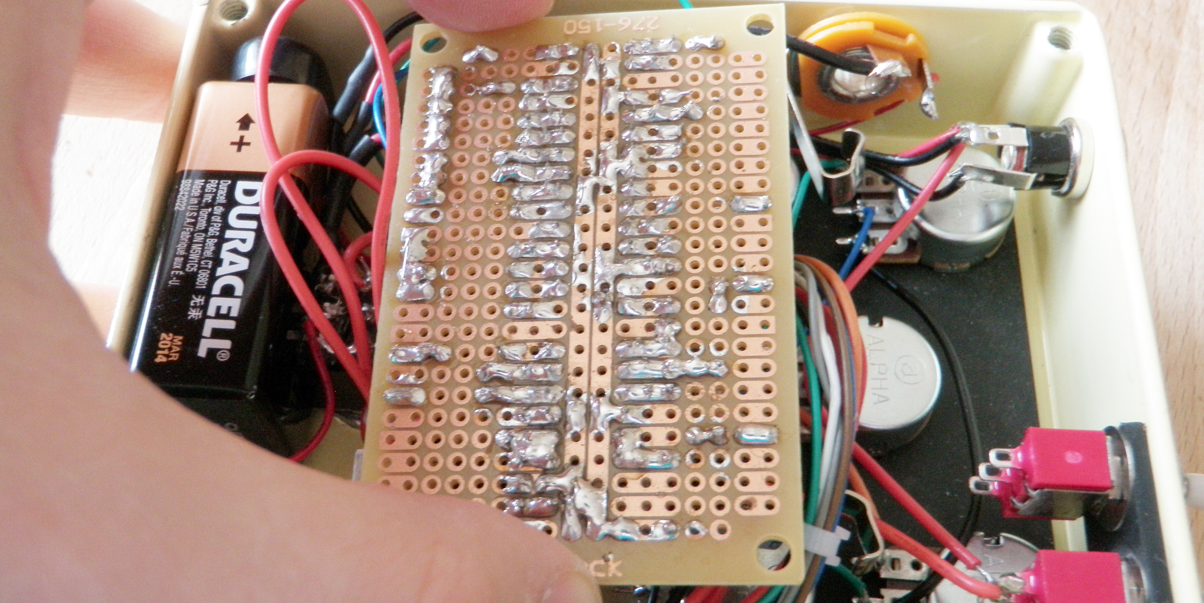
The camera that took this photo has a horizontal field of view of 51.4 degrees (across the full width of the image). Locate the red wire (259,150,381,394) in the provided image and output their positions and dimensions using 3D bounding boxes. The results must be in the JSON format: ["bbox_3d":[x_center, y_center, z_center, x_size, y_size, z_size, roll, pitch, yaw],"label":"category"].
[{"bbox_3d":[-0.034,-0.004,0.151,0.014,0.009,0.032,-2,63,0],"label":"red wire"}]

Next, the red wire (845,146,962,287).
[{"bbox_3d":[0.038,-0.011,0.160,0.002,0.003,0.029,35,64,17],"label":"red wire"}]

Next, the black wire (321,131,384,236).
[{"bbox_3d":[-0.032,-0.015,0.165,0.004,0.004,0.018,15,69,8],"label":"black wire"}]

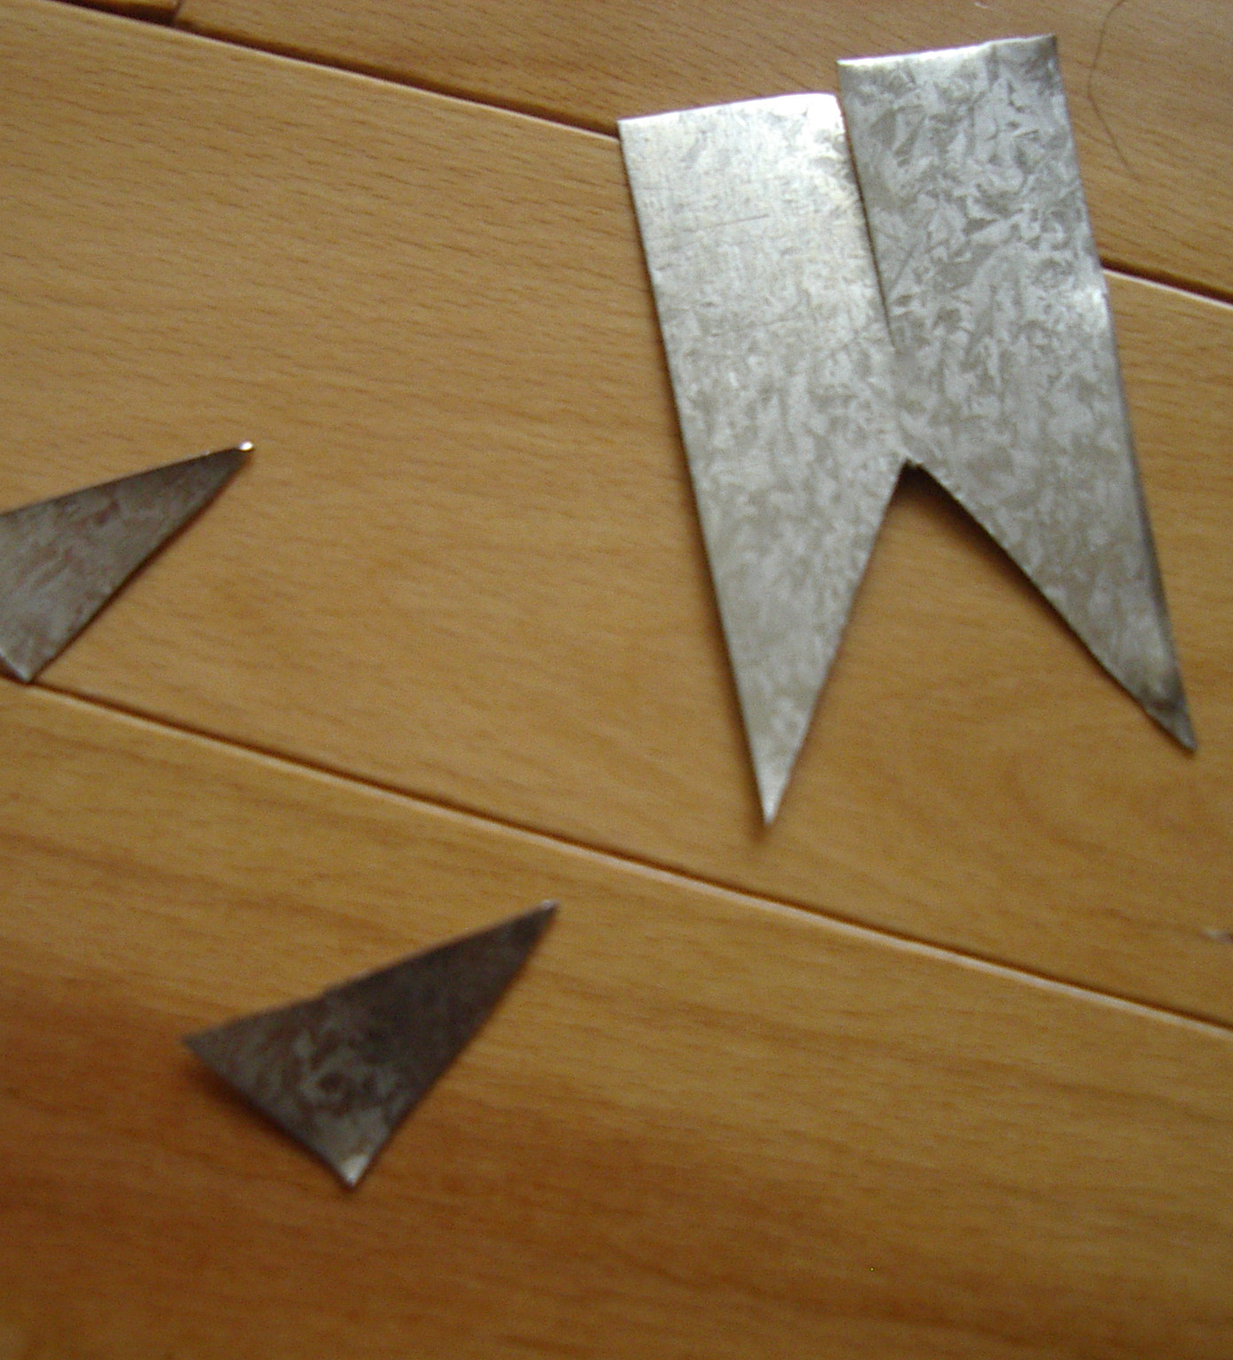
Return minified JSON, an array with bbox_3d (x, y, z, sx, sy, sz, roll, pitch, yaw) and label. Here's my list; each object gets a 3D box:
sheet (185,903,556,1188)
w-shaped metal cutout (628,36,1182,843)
[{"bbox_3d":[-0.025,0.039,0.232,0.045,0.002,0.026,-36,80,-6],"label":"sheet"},{"bbox_3d":[0.036,-0.032,0.245,0.055,0.003,0.093,-11,85,2],"label":"w-shaped metal cutout"}]

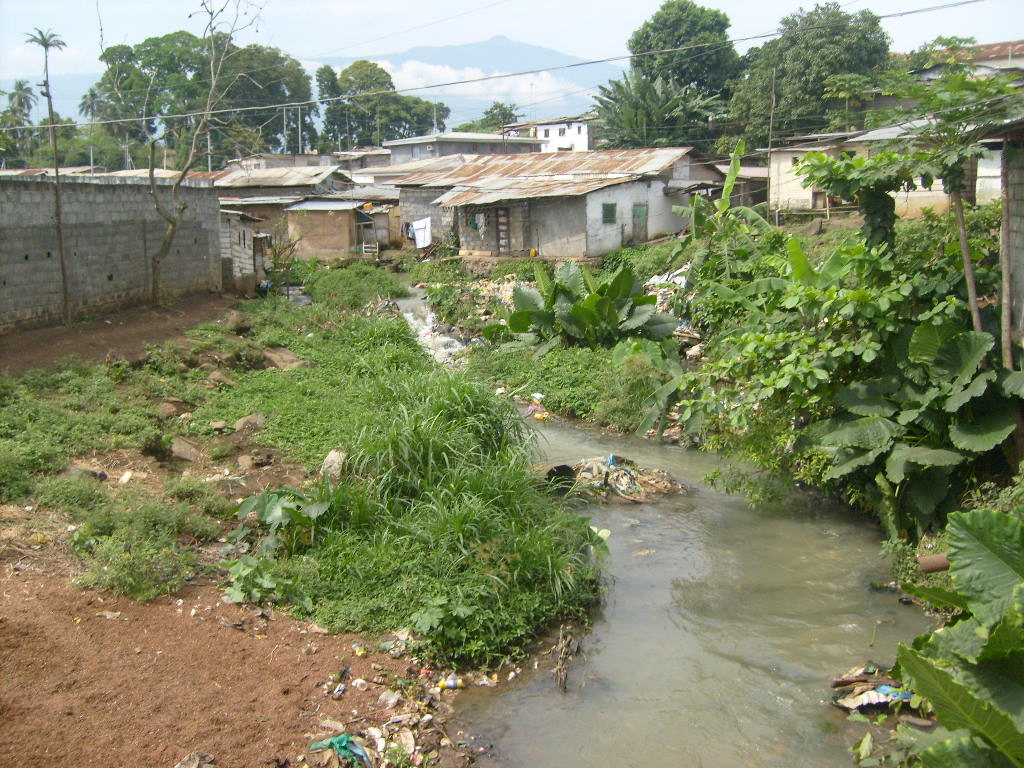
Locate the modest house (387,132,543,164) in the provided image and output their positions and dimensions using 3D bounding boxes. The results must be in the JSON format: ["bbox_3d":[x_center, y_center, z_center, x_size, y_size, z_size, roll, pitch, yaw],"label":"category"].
[{"bbox_3d":[-3.956,-17.093,79.545,8.600,4.500,9.900,-5,11,-28],"label":"modest house"}]

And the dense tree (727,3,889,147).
[{"bbox_3d":[16.900,-17.045,58.930,9.200,9.800,8.600,0,10,0],"label":"dense tree"}]

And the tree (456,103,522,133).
[{"bbox_3d":[-2.700,-28.621,116.798,7.800,7.000,7.200,0,10,0],"label":"tree"}]

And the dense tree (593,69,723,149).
[{"bbox_3d":[9.200,-16.861,65.056,8.200,6.100,7.000,0,10,0],"label":"dense tree"}]

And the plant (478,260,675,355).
[{"bbox_3d":[1.450,-1.753,22.642,4.100,1.850,3.300,0,10,0],"label":"plant"}]

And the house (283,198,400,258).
[{"bbox_3d":[-7.000,-6.277,42.151,4.400,2.450,3.800,0,10,-3],"label":"house"}]

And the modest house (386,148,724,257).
[{"bbox_3d":[1.737,-8.647,48.731,12.400,4.780,11.700,8,13,38],"label":"modest house"}]

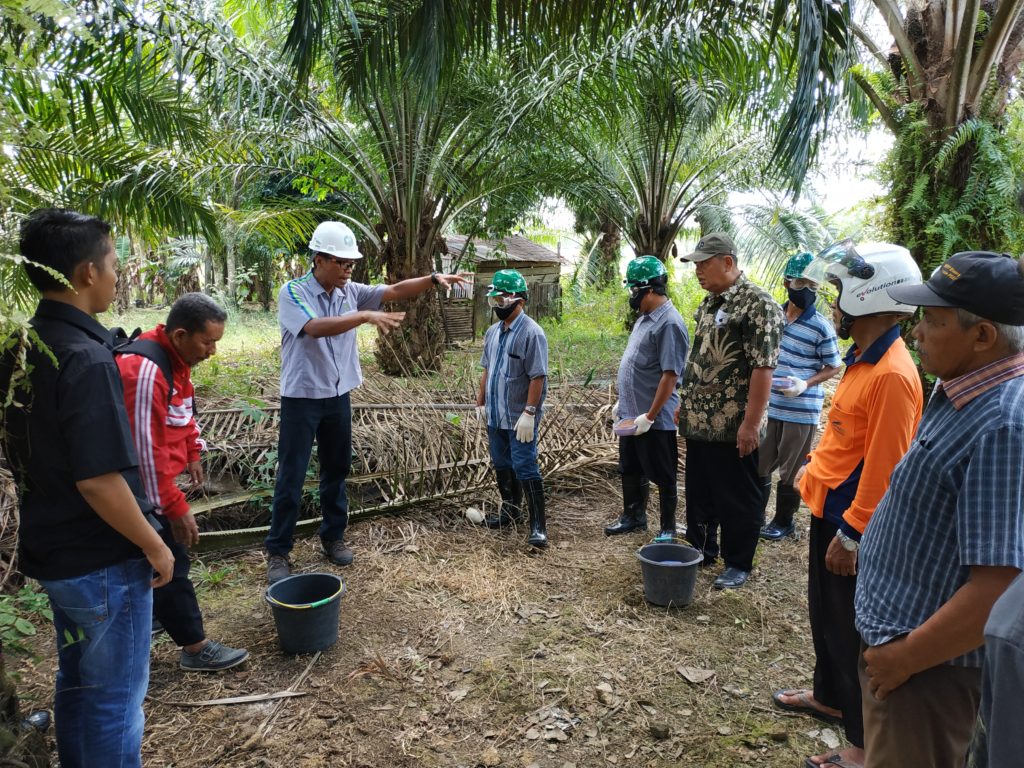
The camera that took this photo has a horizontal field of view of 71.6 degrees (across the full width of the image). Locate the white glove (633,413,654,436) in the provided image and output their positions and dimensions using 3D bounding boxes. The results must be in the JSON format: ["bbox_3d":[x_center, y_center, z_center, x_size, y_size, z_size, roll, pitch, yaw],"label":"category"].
[{"bbox_3d":[0.735,0.226,3.970,0.120,0.130,0.100,-3,8,-21],"label":"white glove"}]

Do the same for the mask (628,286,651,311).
[{"bbox_3d":[0.724,-0.493,4.050,0.110,0.140,0.140,-12,10,-15],"label":"mask"}]

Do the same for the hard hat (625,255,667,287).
[{"bbox_3d":[0.775,-0.659,4.120,0.265,0.155,0.210,-14,9,-6],"label":"hard hat"}]

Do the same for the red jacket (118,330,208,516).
[{"bbox_3d":[-1.357,0.138,2.680,0.350,0.680,0.490,9,8,4],"label":"red jacket"}]

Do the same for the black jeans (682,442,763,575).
[{"bbox_3d":[1.066,0.547,3.580,0.330,0.770,0.390,-3,8,-22],"label":"black jeans"}]

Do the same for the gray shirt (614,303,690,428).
[{"bbox_3d":[0.821,-0.114,4.150,0.340,0.730,0.470,-3,8,-23],"label":"gray shirt"}]

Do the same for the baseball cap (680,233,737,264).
[{"bbox_3d":[0.951,-0.658,3.420,0.270,0.140,0.180,-5,9,-12],"label":"baseball cap"}]

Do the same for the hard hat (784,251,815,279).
[{"bbox_3d":[1.704,-0.693,4.150,0.215,0.155,0.270,1,16,8],"label":"hard hat"}]

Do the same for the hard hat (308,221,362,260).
[{"bbox_3d":[-0.850,-0.691,3.420,0.285,0.165,0.225,15,13,24],"label":"hard hat"}]

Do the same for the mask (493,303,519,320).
[{"bbox_3d":[-0.038,-0.429,4.140,0.140,0.120,0.100,7,16,44],"label":"mask"}]

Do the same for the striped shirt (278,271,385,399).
[{"bbox_3d":[-0.890,-0.243,3.480,0.360,0.630,0.490,6,9,41],"label":"striped shirt"}]

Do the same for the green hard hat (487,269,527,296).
[{"bbox_3d":[-0.033,-0.600,4.200,0.265,0.150,0.210,-16,16,-42],"label":"green hard hat"}]

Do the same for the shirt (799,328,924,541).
[{"bbox_3d":[1.106,0.128,2.240,0.320,0.630,0.440,2,8,12],"label":"shirt"}]

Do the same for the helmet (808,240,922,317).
[{"bbox_3d":[1.160,-0.345,2.330,0.335,0.250,0.250,4,8,28],"label":"helmet"}]

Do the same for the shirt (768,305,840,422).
[{"bbox_3d":[1.701,-0.127,4.200,0.280,0.680,0.470,-7,10,-40],"label":"shirt"}]

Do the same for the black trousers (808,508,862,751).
[{"bbox_3d":[1.087,0.708,2.260,0.290,0.800,0.400,2,8,16],"label":"black trousers"}]

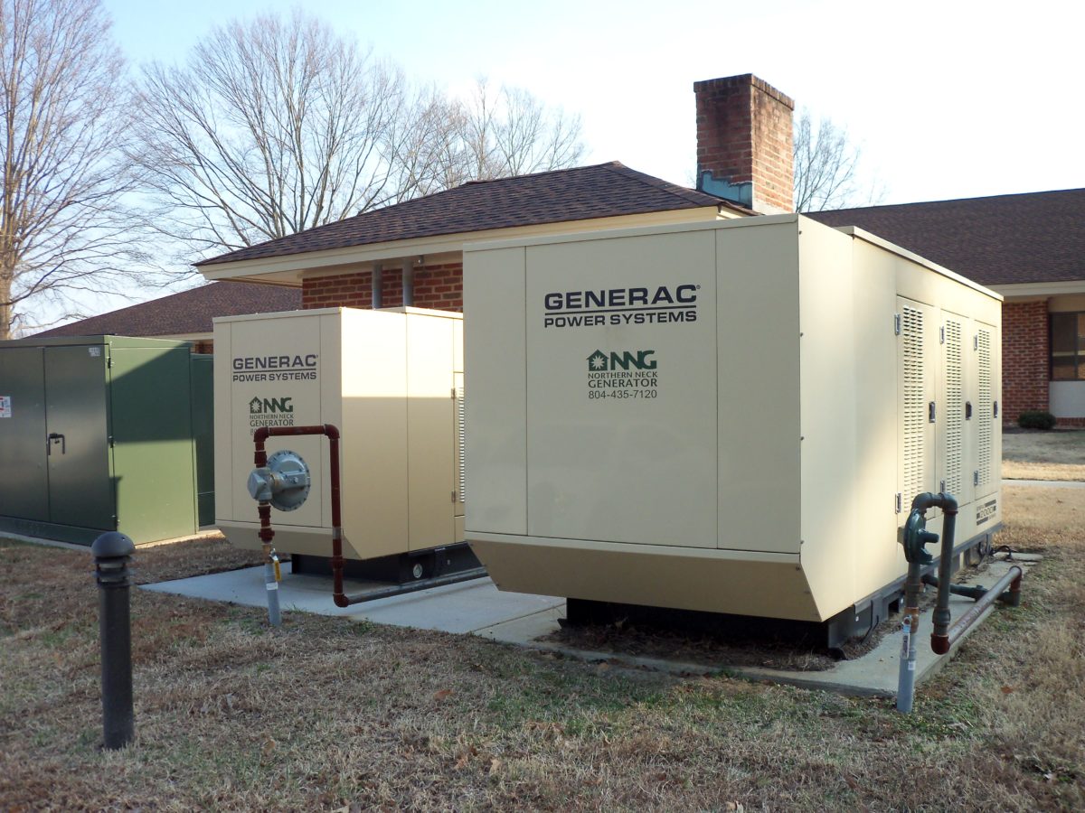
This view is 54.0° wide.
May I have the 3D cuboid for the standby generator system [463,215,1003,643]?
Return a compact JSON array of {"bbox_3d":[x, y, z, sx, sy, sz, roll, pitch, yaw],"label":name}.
[{"bbox_3d":[1.470,0.111,6.196,1.530,1.798,4.376,0,0,32],"label":"standby generator system"}]

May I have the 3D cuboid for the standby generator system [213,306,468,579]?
[{"bbox_3d":[-0.879,0.231,7.450,1.070,1.681,2.650,0,0,32],"label":"standby generator system"}]

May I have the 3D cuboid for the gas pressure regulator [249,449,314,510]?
[{"bbox_3d":[-1.377,0.385,5.560,0.260,0.320,0.370,0,0,43],"label":"gas pressure regulator"}]

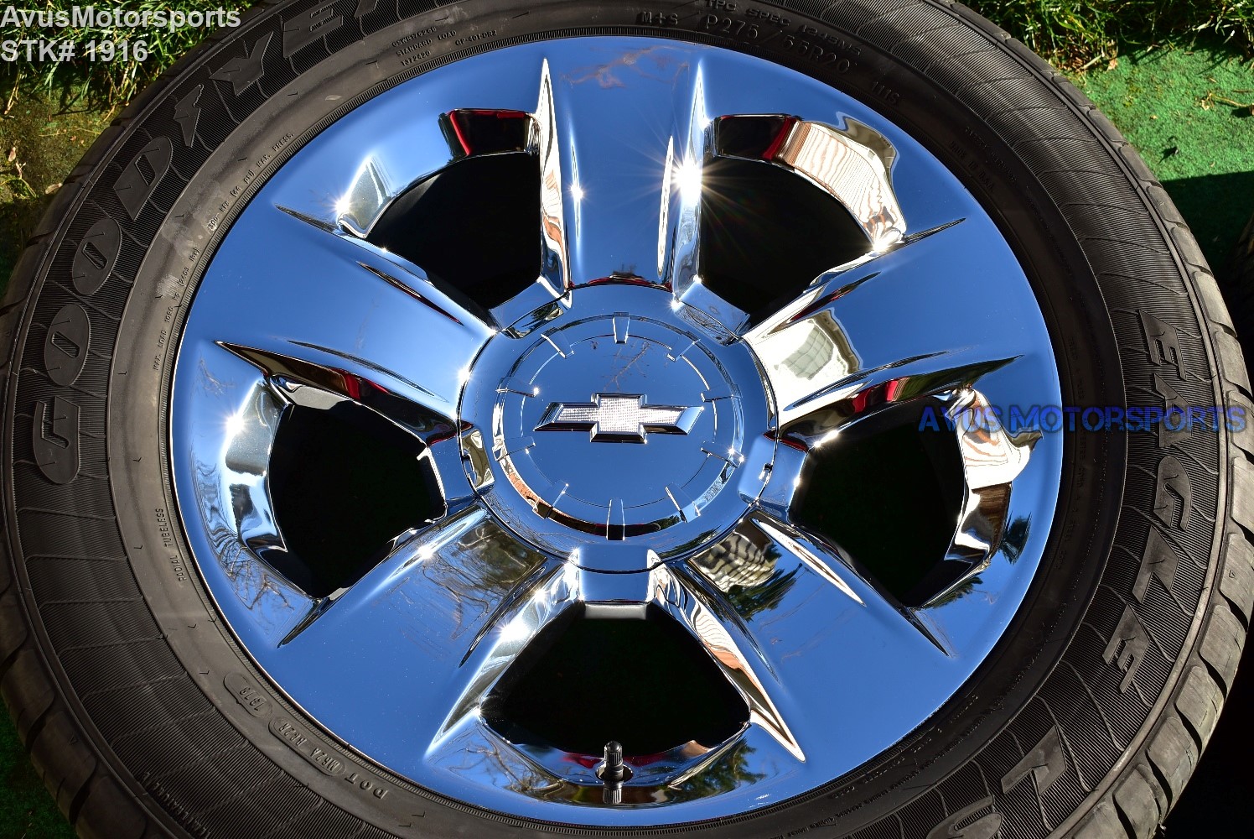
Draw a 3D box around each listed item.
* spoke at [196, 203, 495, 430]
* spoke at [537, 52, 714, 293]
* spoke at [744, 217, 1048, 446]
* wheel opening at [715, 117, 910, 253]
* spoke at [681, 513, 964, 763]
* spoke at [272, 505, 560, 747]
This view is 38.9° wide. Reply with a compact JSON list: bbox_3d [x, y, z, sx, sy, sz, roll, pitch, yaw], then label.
[{"bbox_3d":[-0.177,-0.058,1.142,0.166,0.047,0.110,23,64,-4],"label":"spoke"},{"bbox_3d":[-0.004,-0.165,1.202,0.110,0.047,0.166,1,76,-1],"label":"spoke"},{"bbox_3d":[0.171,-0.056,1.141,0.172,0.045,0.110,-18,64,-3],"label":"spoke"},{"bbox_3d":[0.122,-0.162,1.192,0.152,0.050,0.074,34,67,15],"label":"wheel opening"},{"bbox_3d":[0.099,0.126,1.052,0.110,0.047,0.166,-32,55,-16],"label":"spoke"},{"bbox_3d":[-0.113,0.122,1.050,0.110,0.047,0.166,34,54,15],"label":"spoke"}]

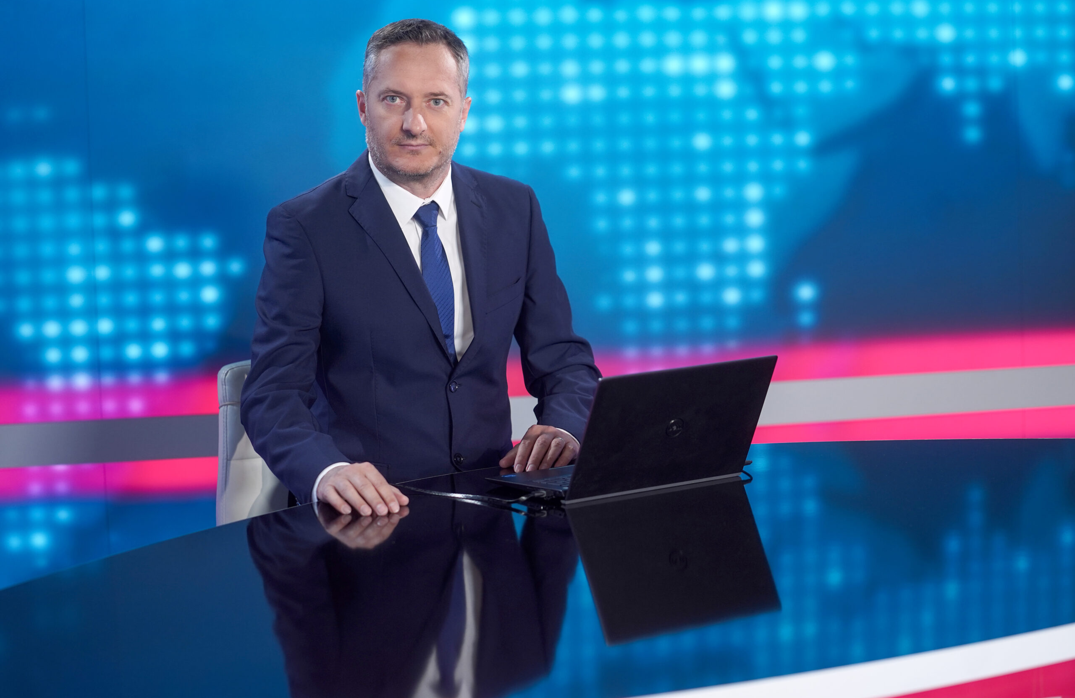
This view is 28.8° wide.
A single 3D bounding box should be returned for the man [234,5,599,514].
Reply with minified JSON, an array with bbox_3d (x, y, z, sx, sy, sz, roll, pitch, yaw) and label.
[{"bbox_3d":[-0.130,0.189,3.237,0.620,1.400,0.640,-6,7,-32],"label":"man"}]

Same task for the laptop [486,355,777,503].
[{"bbox_3d":[0.132,0.103,2.980,0.310,0.183,0.290,-6,8,-33],"label":"laptop"}]

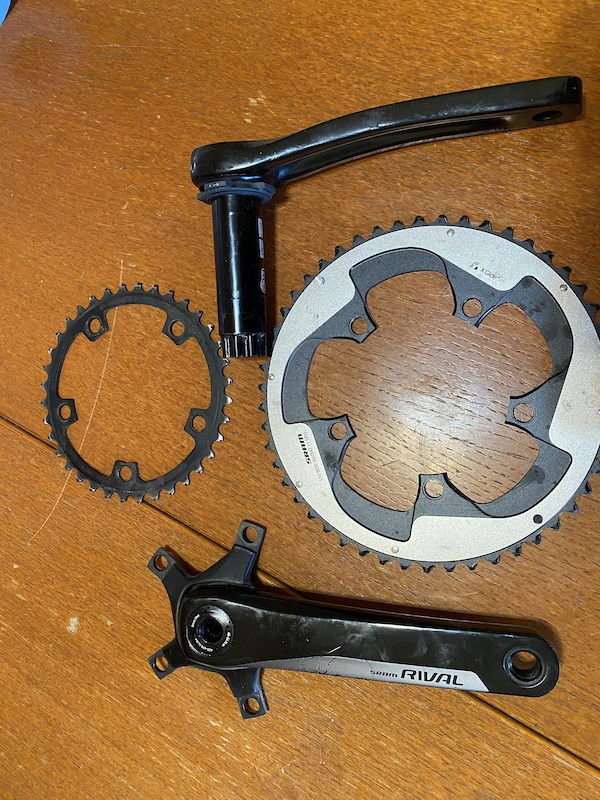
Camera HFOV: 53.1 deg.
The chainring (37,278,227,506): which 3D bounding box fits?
[{"bbox_3d":[-0.114,-0.005,0.411,0.149,0.005,0.149,0,89,17],"label":"chainring"}]

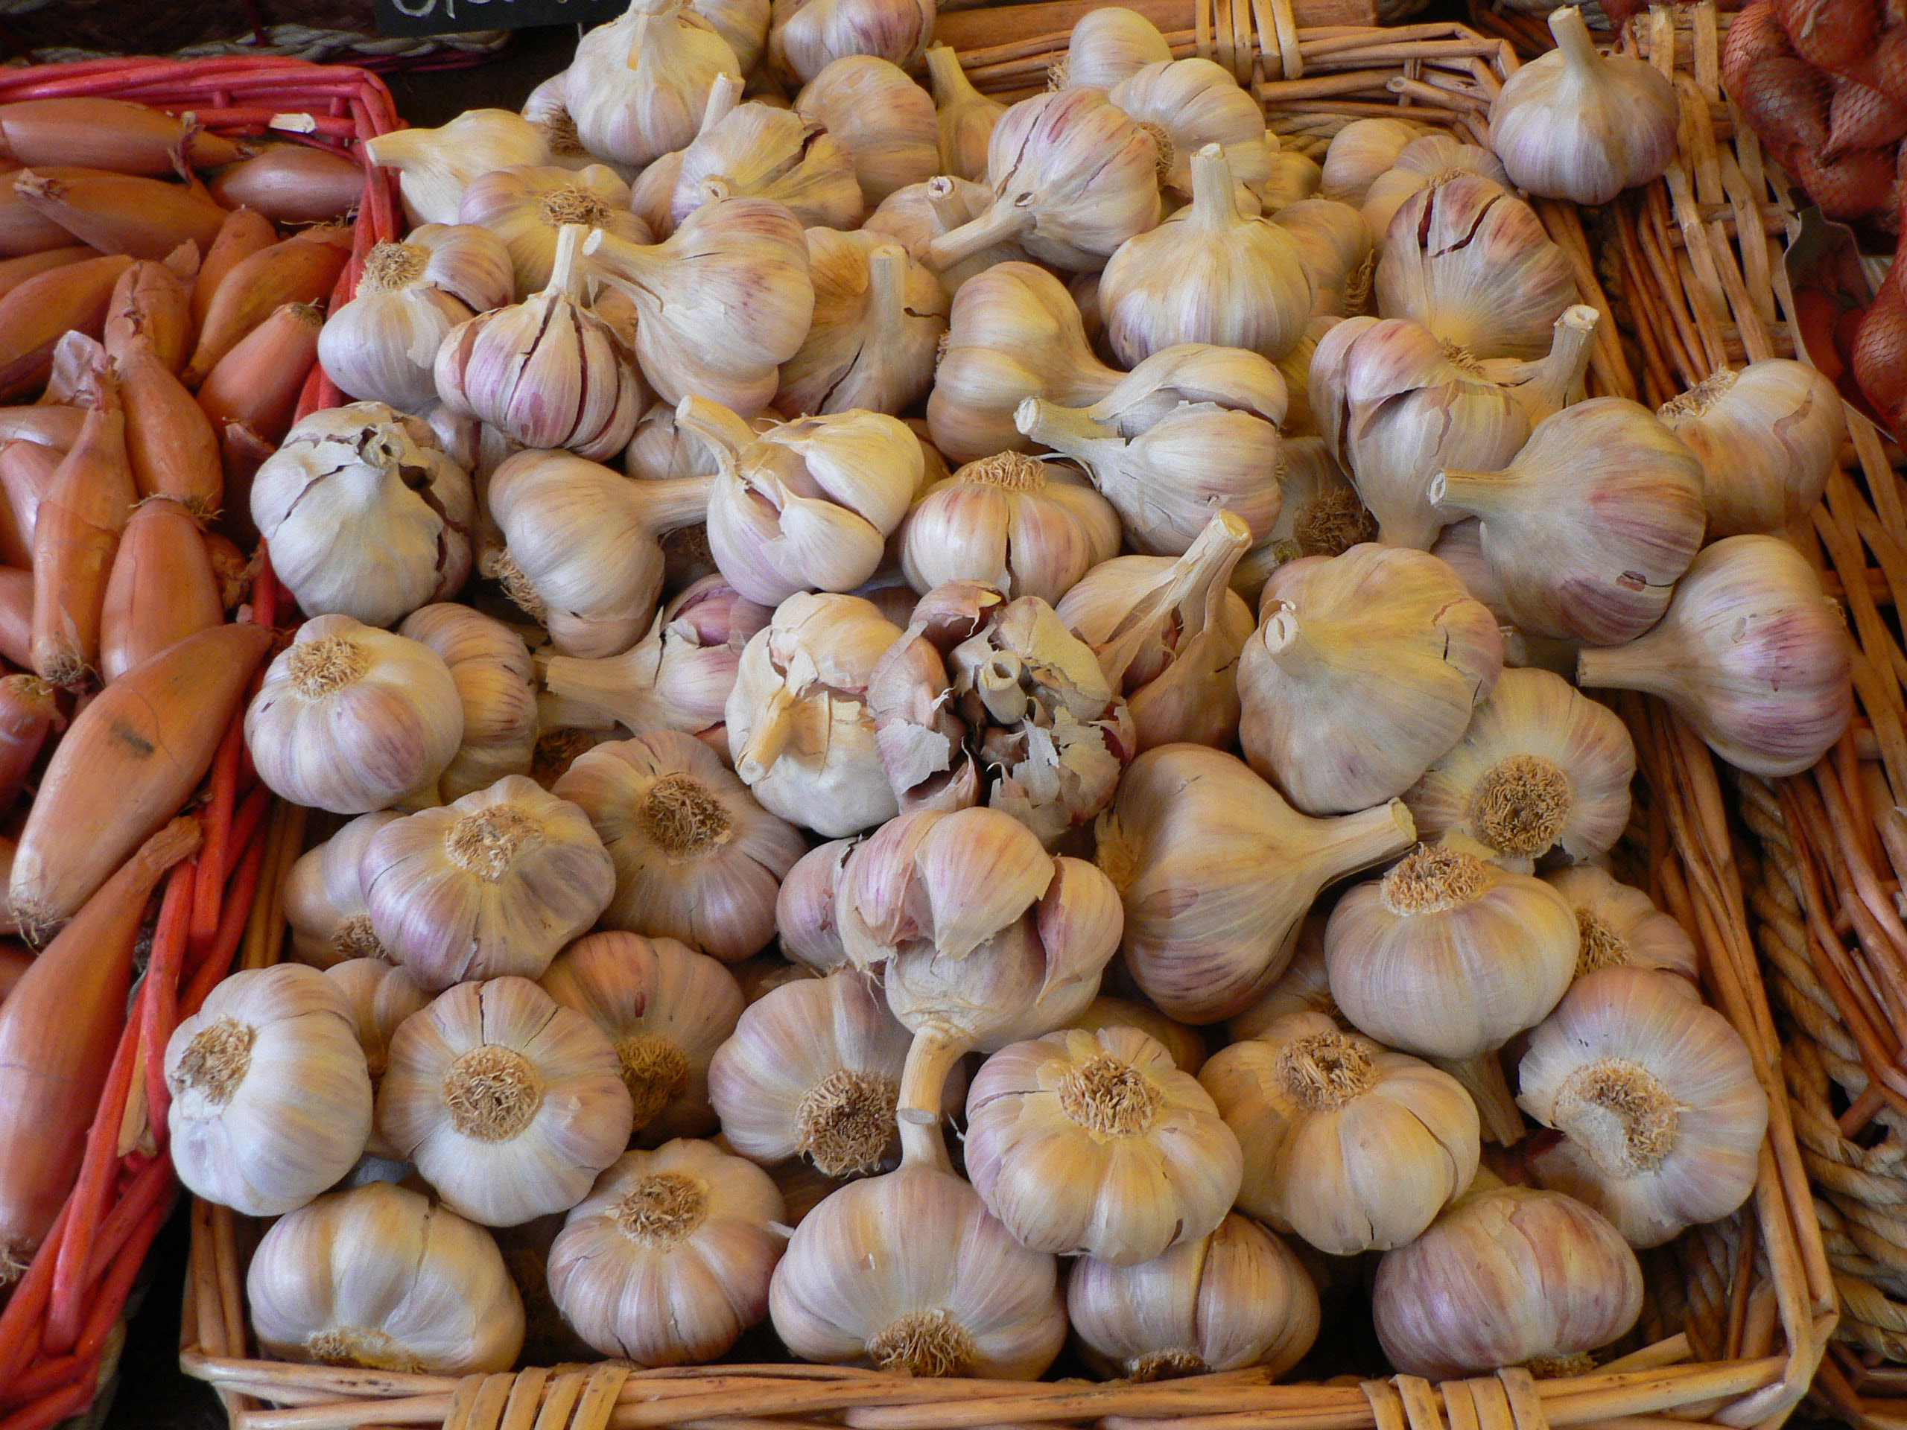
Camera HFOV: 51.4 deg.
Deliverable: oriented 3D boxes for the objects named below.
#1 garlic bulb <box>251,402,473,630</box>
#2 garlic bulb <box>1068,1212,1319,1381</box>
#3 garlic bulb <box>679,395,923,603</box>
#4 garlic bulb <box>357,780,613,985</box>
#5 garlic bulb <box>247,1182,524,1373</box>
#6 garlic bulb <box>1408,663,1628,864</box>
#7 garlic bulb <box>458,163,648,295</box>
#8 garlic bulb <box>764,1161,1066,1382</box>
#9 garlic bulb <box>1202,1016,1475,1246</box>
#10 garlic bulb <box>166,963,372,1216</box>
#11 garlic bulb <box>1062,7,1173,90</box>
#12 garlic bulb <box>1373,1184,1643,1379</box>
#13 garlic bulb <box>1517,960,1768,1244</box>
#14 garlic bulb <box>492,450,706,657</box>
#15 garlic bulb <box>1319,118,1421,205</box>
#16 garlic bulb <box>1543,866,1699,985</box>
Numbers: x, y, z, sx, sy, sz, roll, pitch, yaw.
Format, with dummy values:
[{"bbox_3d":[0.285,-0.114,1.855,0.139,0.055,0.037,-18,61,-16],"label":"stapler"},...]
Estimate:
[{"bbox_3d":[-0.155,-0.054,0.523,0.059,0.056,0.059,14,53,-17],"label":"garlic bulb"},{"bbox_3d":[0.057,0.139,0.472,0.059,0.059,0.049,3,68,0],"label":"garlic bulb"},{"bbox_3d":[-0.043,-0.062,0.532,0.056,0.068,0.056,0,64,44],"label":"garlic bulb"},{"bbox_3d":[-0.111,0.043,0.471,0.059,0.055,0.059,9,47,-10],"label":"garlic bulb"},{"bbox_3d":[-0.136,0.131,0.475,0.065,0.065,0.056,-4,43,-5],"label":"garlic bulb"},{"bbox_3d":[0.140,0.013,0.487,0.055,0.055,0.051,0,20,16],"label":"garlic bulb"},{"bbox_3d":[-0.123,-0.141,0.606,0.058,0.054,0.058,17,57,-15],"label":"garlic bulb"},{"bbox_3d":[-0.008,0.122,0.477,0.068,0.068,0.073,0,45,-1],"label":"garlic bulb"},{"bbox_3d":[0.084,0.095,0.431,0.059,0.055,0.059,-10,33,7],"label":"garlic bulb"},{"bbox_3d":[-0.161,0.093,0.481,0.062,0.065,0.062,0,64,24],"label":"garlic bulb"},{"bbox_3d":[0.064,-0.233,0.725,0.055,0.050,0.050,-6,90,-18],"label":"garlic bulb"},{"bbox_3d":[0.126,0.125,0.461,0.064,0.064,0.067,-20,40,0],"label":"garlic bulb"},{"bbox_3d":[0.172,0.096,0.489,0.061,0.061,0.061,31,11,30],"label":"garlic bulb"},{"bbox_3d":[-0.100,-0.048,0.572,0.069,0.058,0.058,-26,90,-12],"label":"garlic bulb"},{"bbox_3d":[0.152,-0.190,0.700,0.052,0.048,0.048,-6,90,-15],"label":"garlic bulb"},{"bbox_3d":[0.171,0.065,0.530,0.055,0.055,0.055,0,81,18],"label":"garlic bulb"}]

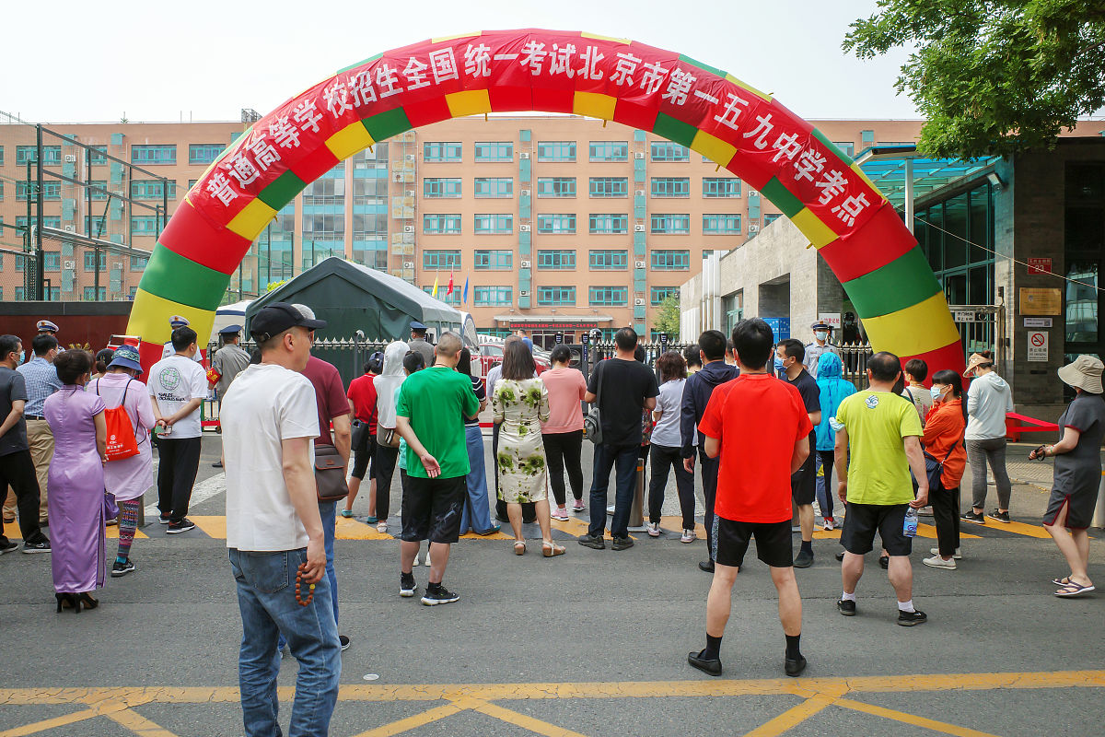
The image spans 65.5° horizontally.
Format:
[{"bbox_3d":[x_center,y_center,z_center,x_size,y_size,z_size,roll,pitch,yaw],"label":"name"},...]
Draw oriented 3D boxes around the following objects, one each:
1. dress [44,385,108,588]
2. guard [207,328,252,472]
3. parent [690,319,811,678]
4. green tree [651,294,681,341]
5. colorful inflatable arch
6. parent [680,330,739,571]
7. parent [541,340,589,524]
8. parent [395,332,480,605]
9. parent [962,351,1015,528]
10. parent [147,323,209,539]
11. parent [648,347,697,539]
[{"bbox_3d":[-2.942,0.741,5.262,0.390,1.276,0.290,0,2,5],"label":"dress"},{"bbox_3d":[-4.206,0.360,11.204,0.550,1.833,0.360,0,2,-13],"label":"guard"},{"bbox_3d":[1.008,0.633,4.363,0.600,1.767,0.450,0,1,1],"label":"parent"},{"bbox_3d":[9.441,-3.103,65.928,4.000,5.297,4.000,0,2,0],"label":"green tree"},{"bbox_3d":[-0.140,-1.940,13.700,13.600,6.500,1.350,0,1,2],"label":"colorful inflatable arch"},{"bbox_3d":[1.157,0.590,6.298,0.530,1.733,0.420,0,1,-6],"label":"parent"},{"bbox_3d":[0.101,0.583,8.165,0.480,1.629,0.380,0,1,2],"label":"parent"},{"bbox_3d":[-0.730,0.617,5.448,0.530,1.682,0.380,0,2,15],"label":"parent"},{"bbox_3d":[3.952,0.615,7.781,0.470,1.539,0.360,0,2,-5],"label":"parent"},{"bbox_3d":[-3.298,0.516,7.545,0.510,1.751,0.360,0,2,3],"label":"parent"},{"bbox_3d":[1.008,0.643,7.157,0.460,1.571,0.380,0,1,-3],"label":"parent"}]

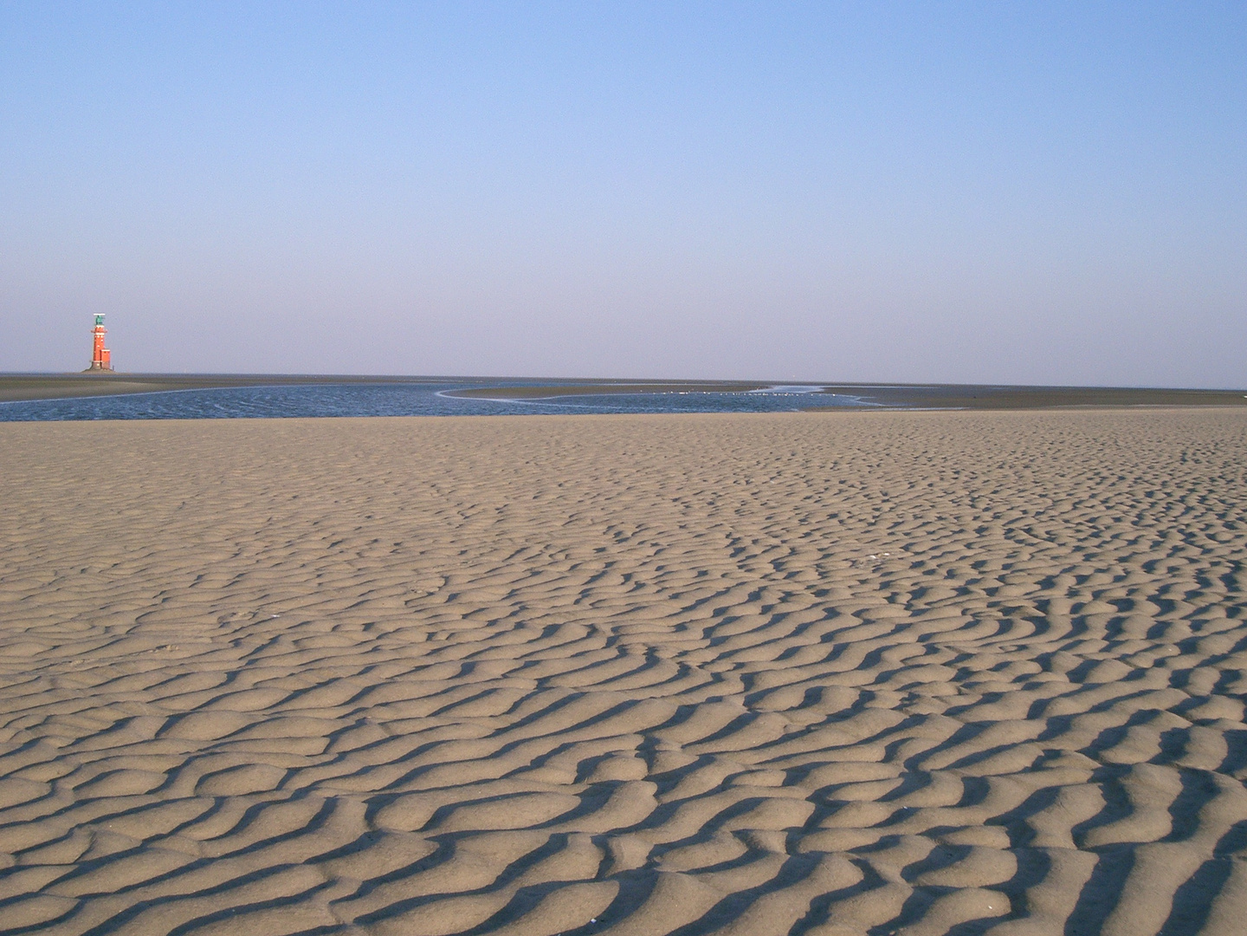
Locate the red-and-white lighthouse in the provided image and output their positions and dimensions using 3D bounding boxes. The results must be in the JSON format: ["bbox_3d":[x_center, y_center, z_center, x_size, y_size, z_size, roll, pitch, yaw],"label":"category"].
[{"bbox_3d":[-318.379,-76.482,855.000,14.200,35.000,11.500,0,4,-20],"label":"red-and-white lighthouse"}]

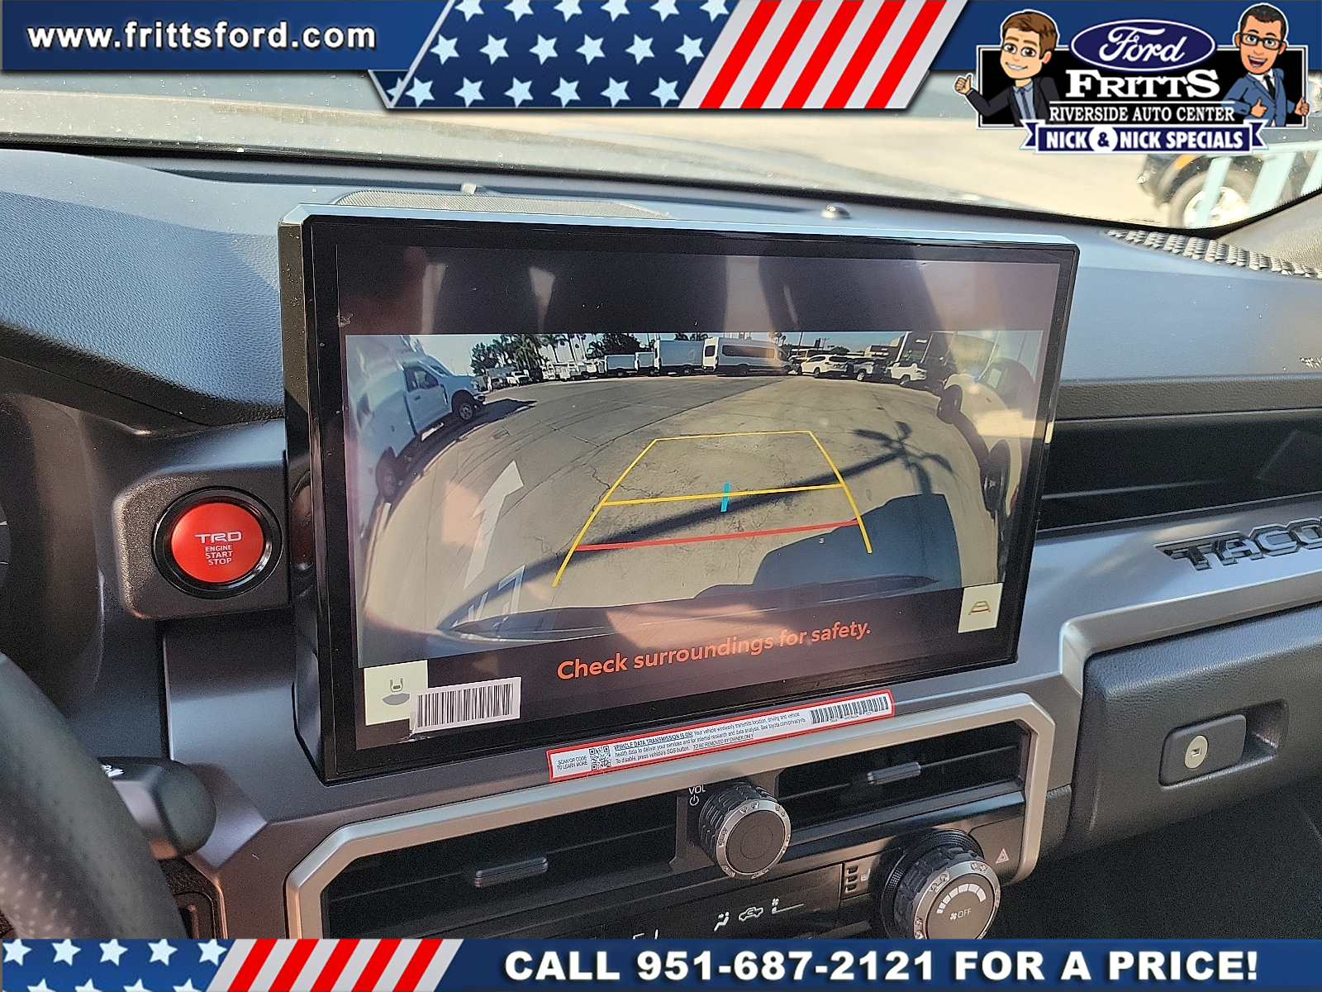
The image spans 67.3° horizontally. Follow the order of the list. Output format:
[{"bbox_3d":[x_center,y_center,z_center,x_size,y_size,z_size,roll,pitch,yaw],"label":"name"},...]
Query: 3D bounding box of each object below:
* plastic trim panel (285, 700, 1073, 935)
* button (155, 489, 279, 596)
[{"bbox_3d":[0.025,0.158,0.447,0.363,0.109,0.028,-4,14,-23],"label":"plastic trim panel"},{"bbox_3d":[-0.156,0.015,0.349,0.041,0.041,0.014,-4,18,-23],"label":"button"}]

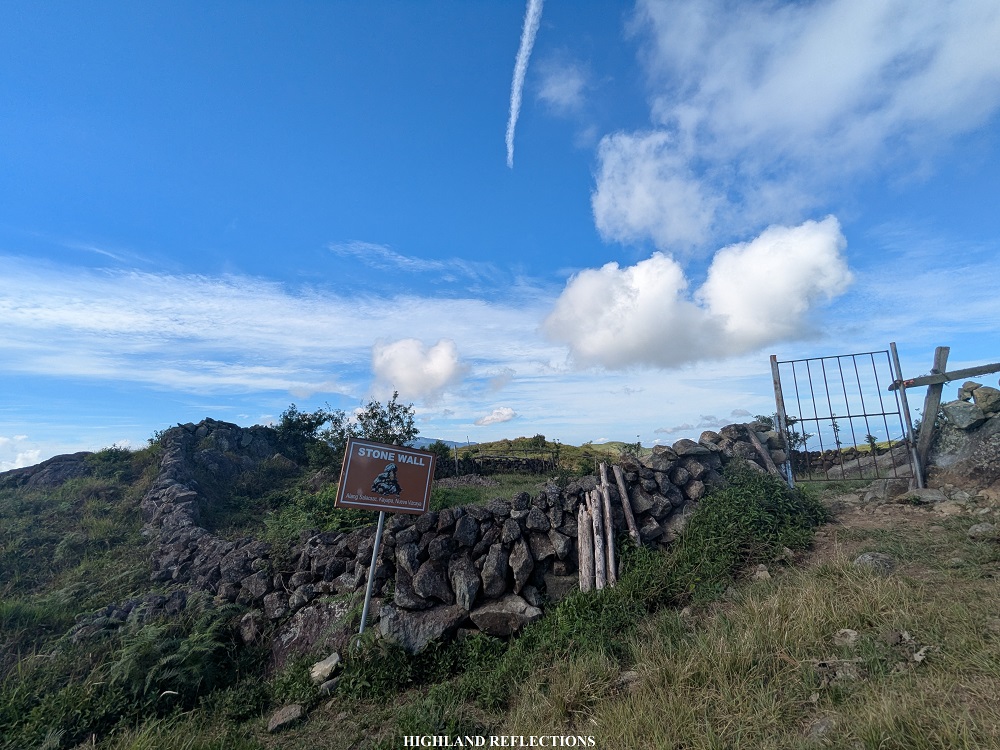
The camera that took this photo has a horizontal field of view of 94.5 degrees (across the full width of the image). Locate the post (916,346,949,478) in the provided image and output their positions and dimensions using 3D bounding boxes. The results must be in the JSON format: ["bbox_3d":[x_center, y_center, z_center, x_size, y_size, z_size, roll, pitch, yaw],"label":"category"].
[{"bbox_3d":[5.290,0.440,5.650,0.125,1.676,0.110,16,-11,17],"label":"post"}]

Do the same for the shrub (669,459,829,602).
[{"bbox_3d":[2.480,1.514,4.650,1.300,1.150,1.000,4,-12,-17],"label":"shrub"}]

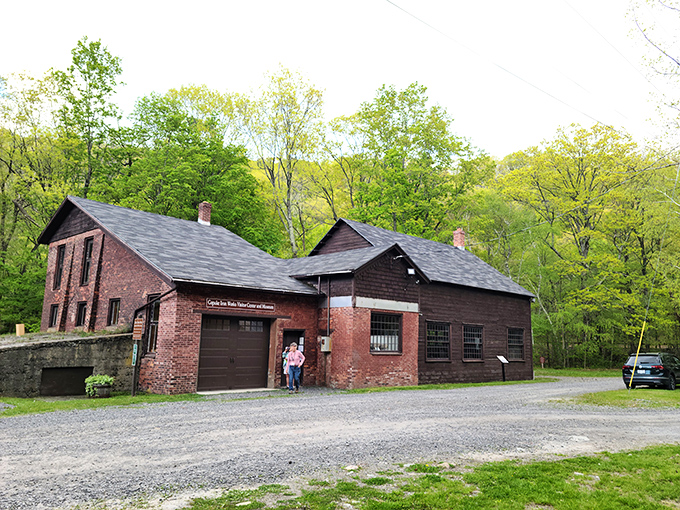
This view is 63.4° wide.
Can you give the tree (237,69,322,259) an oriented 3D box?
[{"bbox_3d":[-4.625,-3.813,41.058,6.660,21.930,6.330,2,-9,0],"label":"tree"}]

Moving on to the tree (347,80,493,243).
[{"bbox_3d":[5.965,-2.770,40.944,10.920,21.440,10.380,2,-9,0],"label":"tree"}]

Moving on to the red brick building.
[{"bbox_3d":[-1.899,1.819,28.021,20.460,8.440,15.530,10,-12,-44],"label":"red brick building"}]

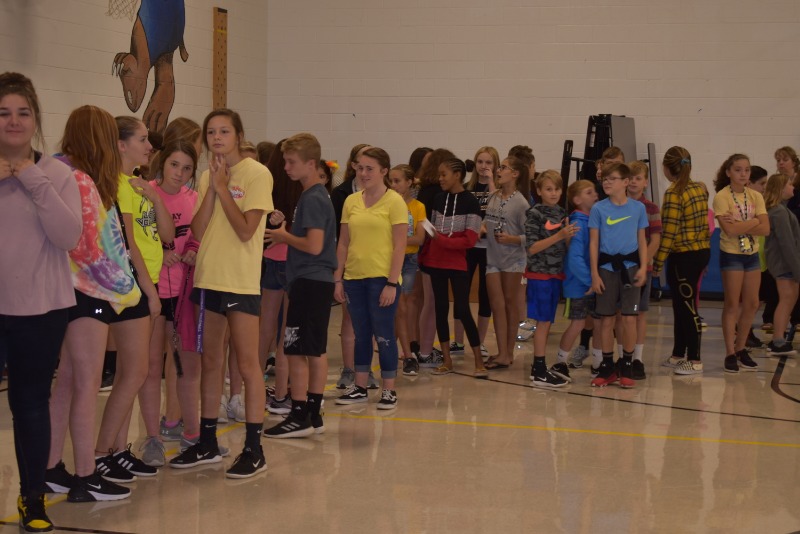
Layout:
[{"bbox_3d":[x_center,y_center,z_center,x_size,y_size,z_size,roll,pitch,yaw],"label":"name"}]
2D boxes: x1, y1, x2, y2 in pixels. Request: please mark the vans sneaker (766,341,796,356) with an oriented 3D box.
[{"bbox_3d":[3.002,0.638,12.065,0.243,0.098,0.090,2,4,12],"label":"vans sneaker"}]

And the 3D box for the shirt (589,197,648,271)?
[{"bbox_3d":[1.441,-0.214,10.090,0.400,0.475,0.225,1,4,7],"label":"shirt"}]

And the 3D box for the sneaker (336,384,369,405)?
[{"bbox_3d":[-0.286,0.761,9.157,0.095,0.098,0.262,5,5,44],"label":"sneaker"}]

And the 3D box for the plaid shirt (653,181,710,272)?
[{"bbox_3d":[1.983,-0.285,10.803,0.320,0.640,0.400,4,5,38],"label":"plaid shirt"}]

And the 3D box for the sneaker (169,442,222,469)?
[{"bbox_3d":[-0.968,0.879,7.282,0.275,0.108,0.100,-2,5,-37],"label":"sneaker"}]

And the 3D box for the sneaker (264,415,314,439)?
[{"bbox_3d":[-0.577,0.823,8.011,0.285,0.112,0.103,-1,4,-31],"label":"sneaker"}]

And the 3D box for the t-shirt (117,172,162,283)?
[{"bbox_3d":[-1.211,-0.177,6.955,0.250,0.520,0.370,2,4,18],"label":"t-shirt"}]

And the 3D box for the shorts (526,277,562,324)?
[{"bbox_3d":[0.948,0.194,10.100,0.225,0.340,0.265,3,4,28],"label":"shorts"}]

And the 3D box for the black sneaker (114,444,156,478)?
[{"bbox_3d":[-1.209,0.881,6.982,0.260,0.115,0.100,3,4,27],"label":"black sneaker"}]

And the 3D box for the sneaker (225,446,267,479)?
[{"bbox_3d":[-0.701,0.888,7.004,0.100,0.115,0.265,3,4,31],"label":"sneaker"}]

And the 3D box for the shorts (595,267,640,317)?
[{"bbox_3d":[1.442,0.139,10.120,0.305,0.360,0.225,1,4,6],"label":"shorts"}]

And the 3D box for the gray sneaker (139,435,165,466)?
[{"bbox_3d":[-1.163,0.864,7.240,0.098,0.110,0.258,0,4,-17],"label":"gray sneaker"}]

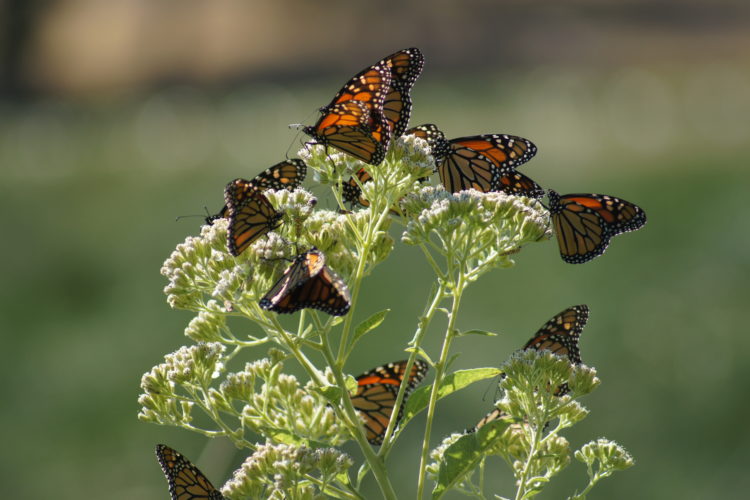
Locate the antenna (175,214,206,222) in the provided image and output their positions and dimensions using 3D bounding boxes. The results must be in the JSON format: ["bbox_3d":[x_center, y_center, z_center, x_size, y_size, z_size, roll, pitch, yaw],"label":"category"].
[{"bbox_3d":[-0.089,-0.015,3.800,0.016,0.003,0.004,0,4,0],"label":"antenna"}]

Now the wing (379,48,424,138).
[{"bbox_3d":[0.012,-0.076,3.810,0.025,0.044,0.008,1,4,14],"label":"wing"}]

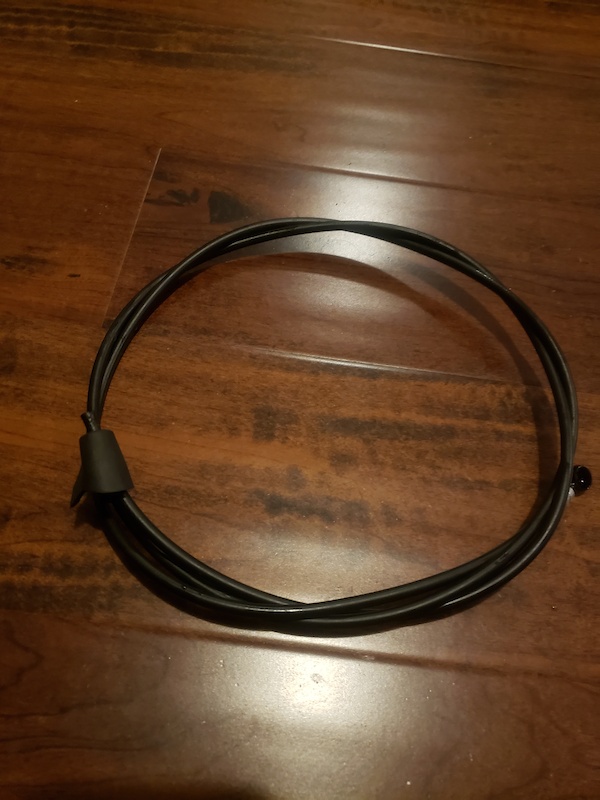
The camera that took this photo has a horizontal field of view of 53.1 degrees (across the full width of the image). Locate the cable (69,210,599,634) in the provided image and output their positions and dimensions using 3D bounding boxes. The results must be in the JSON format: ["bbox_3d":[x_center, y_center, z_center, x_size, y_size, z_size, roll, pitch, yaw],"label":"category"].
[{"bbox_3d":[0.019,-0.004,0.258,0.207,0.029,0.195,2,61,-4],"label":"cable"}]

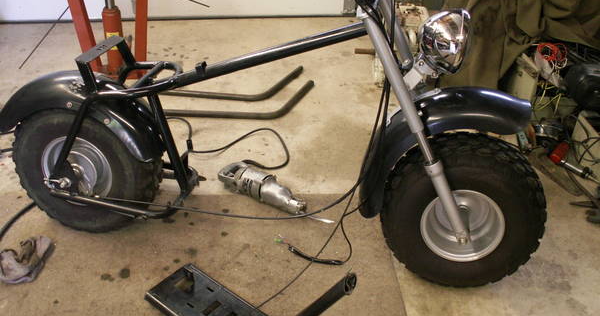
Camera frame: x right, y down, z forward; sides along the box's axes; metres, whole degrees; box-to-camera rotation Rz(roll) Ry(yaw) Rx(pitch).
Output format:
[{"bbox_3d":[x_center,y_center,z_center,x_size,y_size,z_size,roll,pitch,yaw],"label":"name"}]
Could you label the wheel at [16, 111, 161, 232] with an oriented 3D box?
[{"bbox_3d":[-0.662,0.012,1.912,0.468,0.468,0.176,9,27,10],"label":"wheel"}]

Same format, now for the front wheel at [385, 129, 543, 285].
[{"bbox_3d":[0.471,0.157,1.766,0.468,0.468,0.176,8,27,9],"label":"front wheel"}]

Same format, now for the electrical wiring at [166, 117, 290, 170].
[{"bbox_3d":[-0.337,-0.075,2.606,0.610,0.050,0.380,7,26,7],"label":"electrical wiring"}]

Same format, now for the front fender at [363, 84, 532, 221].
[{"bbox_3d":[0.395,0.002,1.709,0.425,0.420,0.190,8,27,9],"label":"front fender"}]

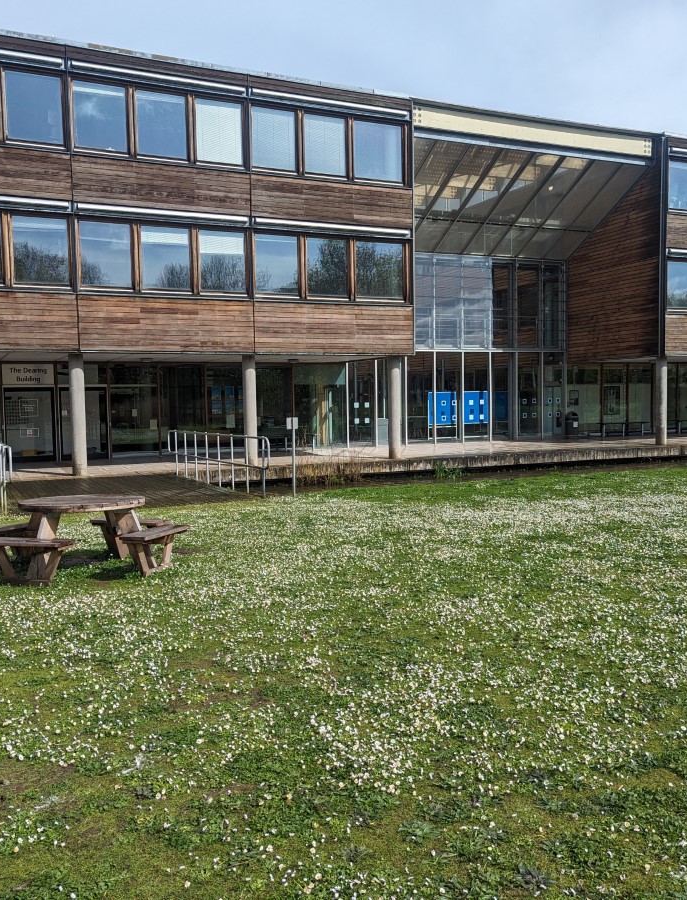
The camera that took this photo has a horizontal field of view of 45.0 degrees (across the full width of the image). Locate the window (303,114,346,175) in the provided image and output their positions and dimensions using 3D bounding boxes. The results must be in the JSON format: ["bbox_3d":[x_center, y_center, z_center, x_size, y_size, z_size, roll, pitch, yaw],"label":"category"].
[{"bbox_3d":[-0.473,-8.192,22.385,1.211,1.540,0.100,-3,4,-25],"label":"window"}]

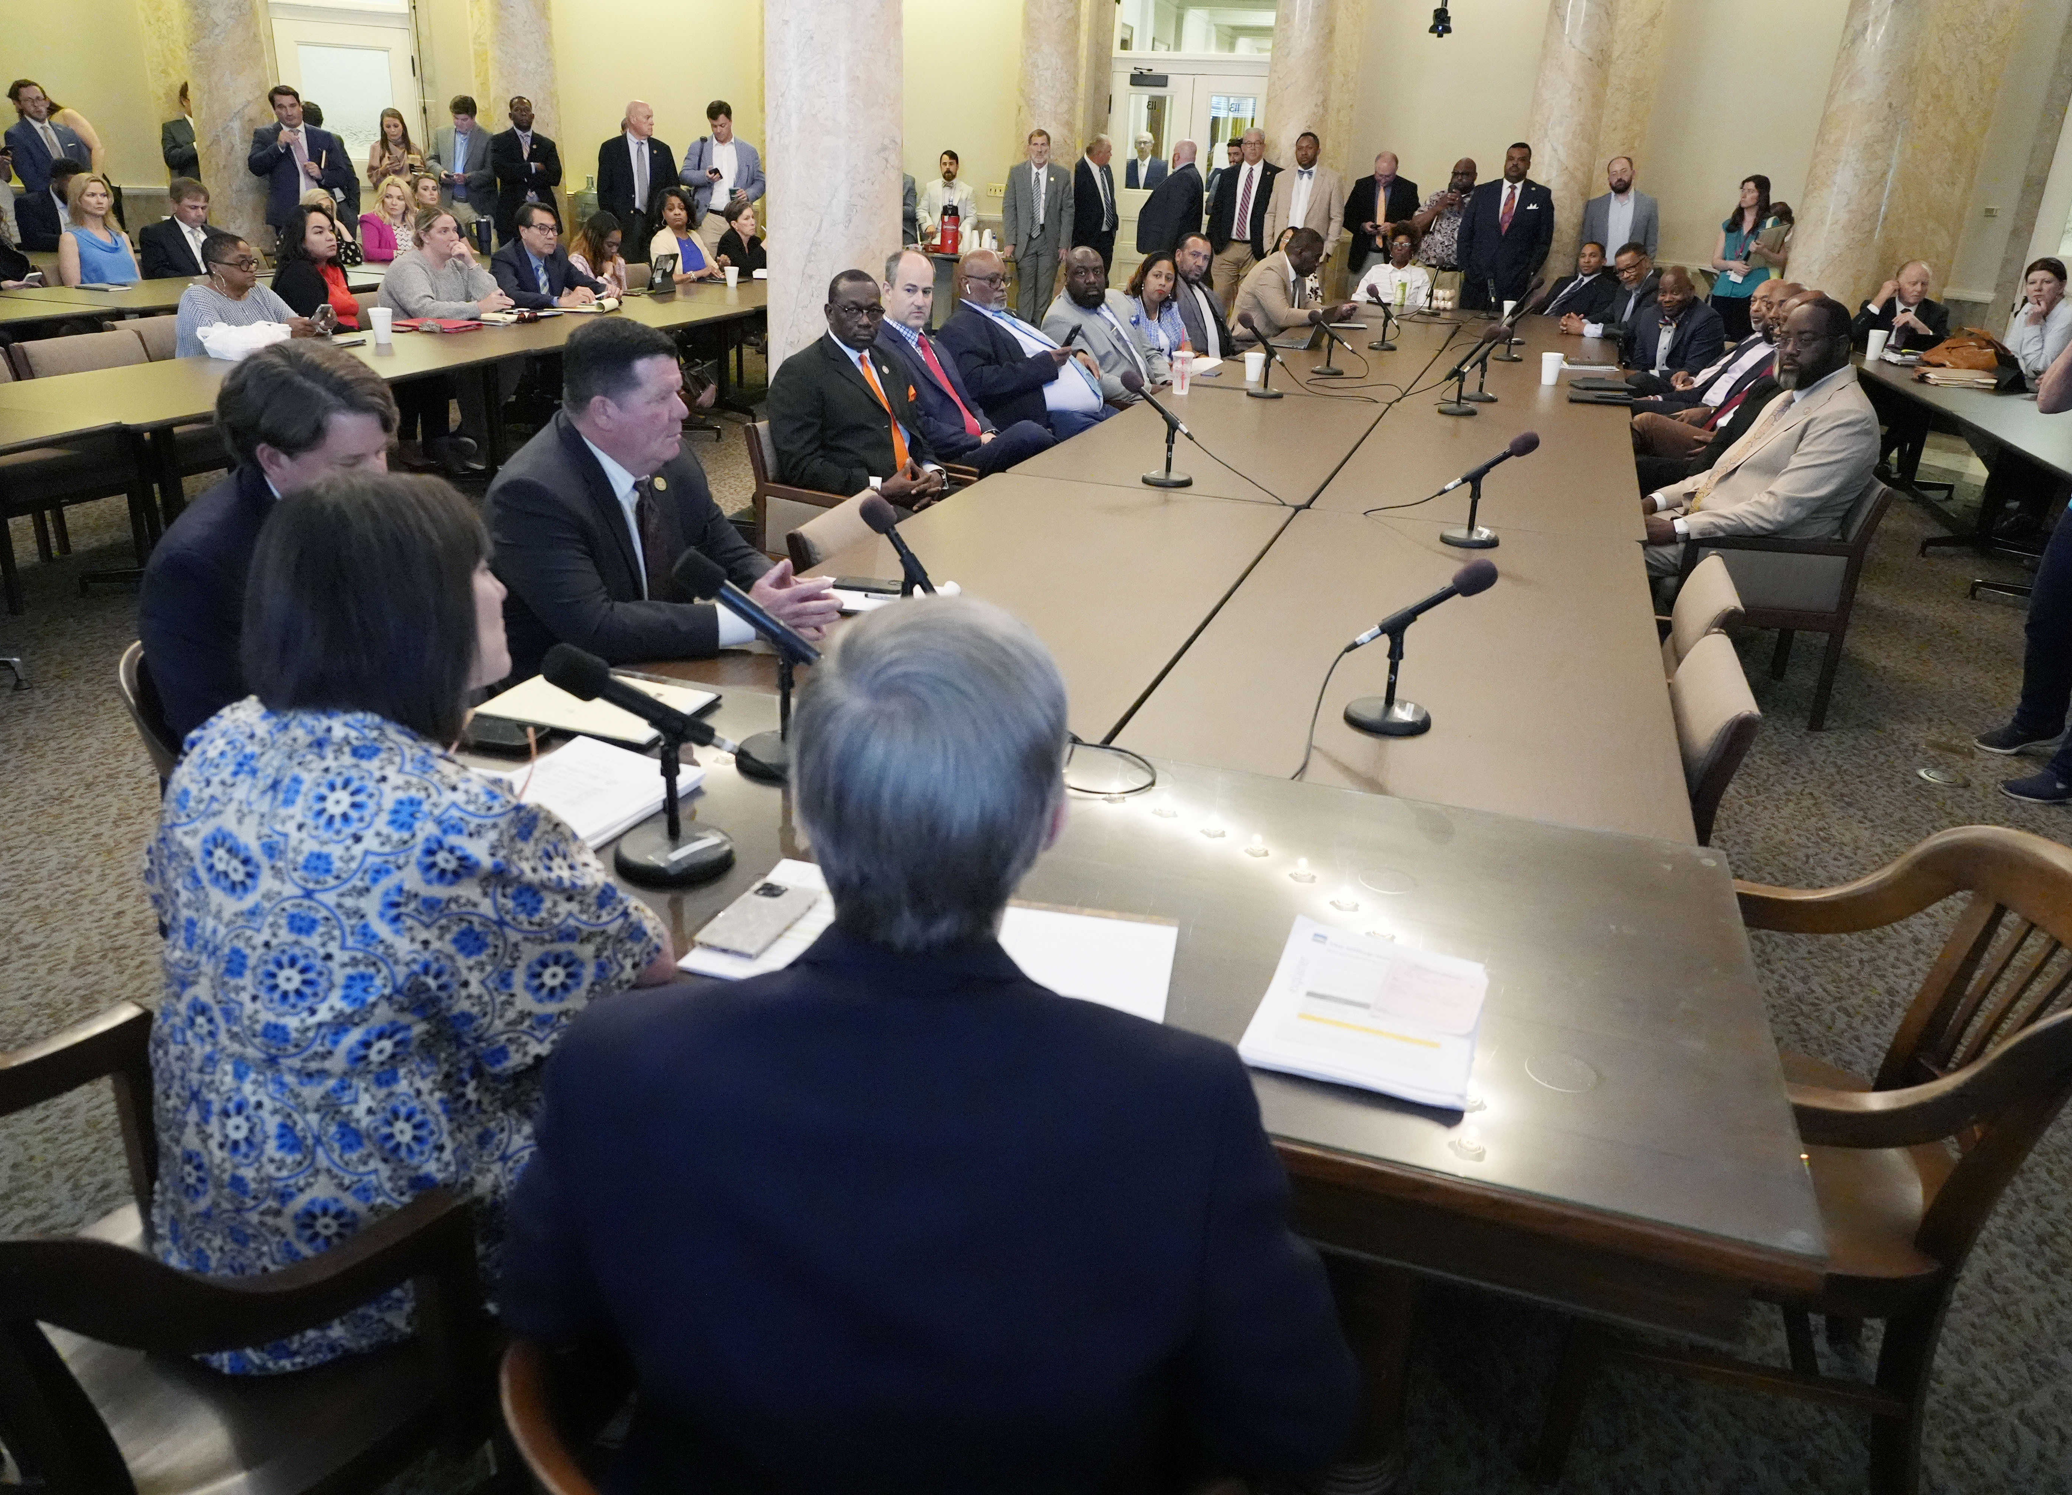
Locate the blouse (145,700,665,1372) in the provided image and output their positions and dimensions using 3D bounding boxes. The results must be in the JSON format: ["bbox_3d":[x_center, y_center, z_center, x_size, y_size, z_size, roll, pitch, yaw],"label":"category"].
[{"bbox_3d":[-0.640,0.275,1.545,0.500,0.630,0.450,18,26,34],"label":"blouse"}]

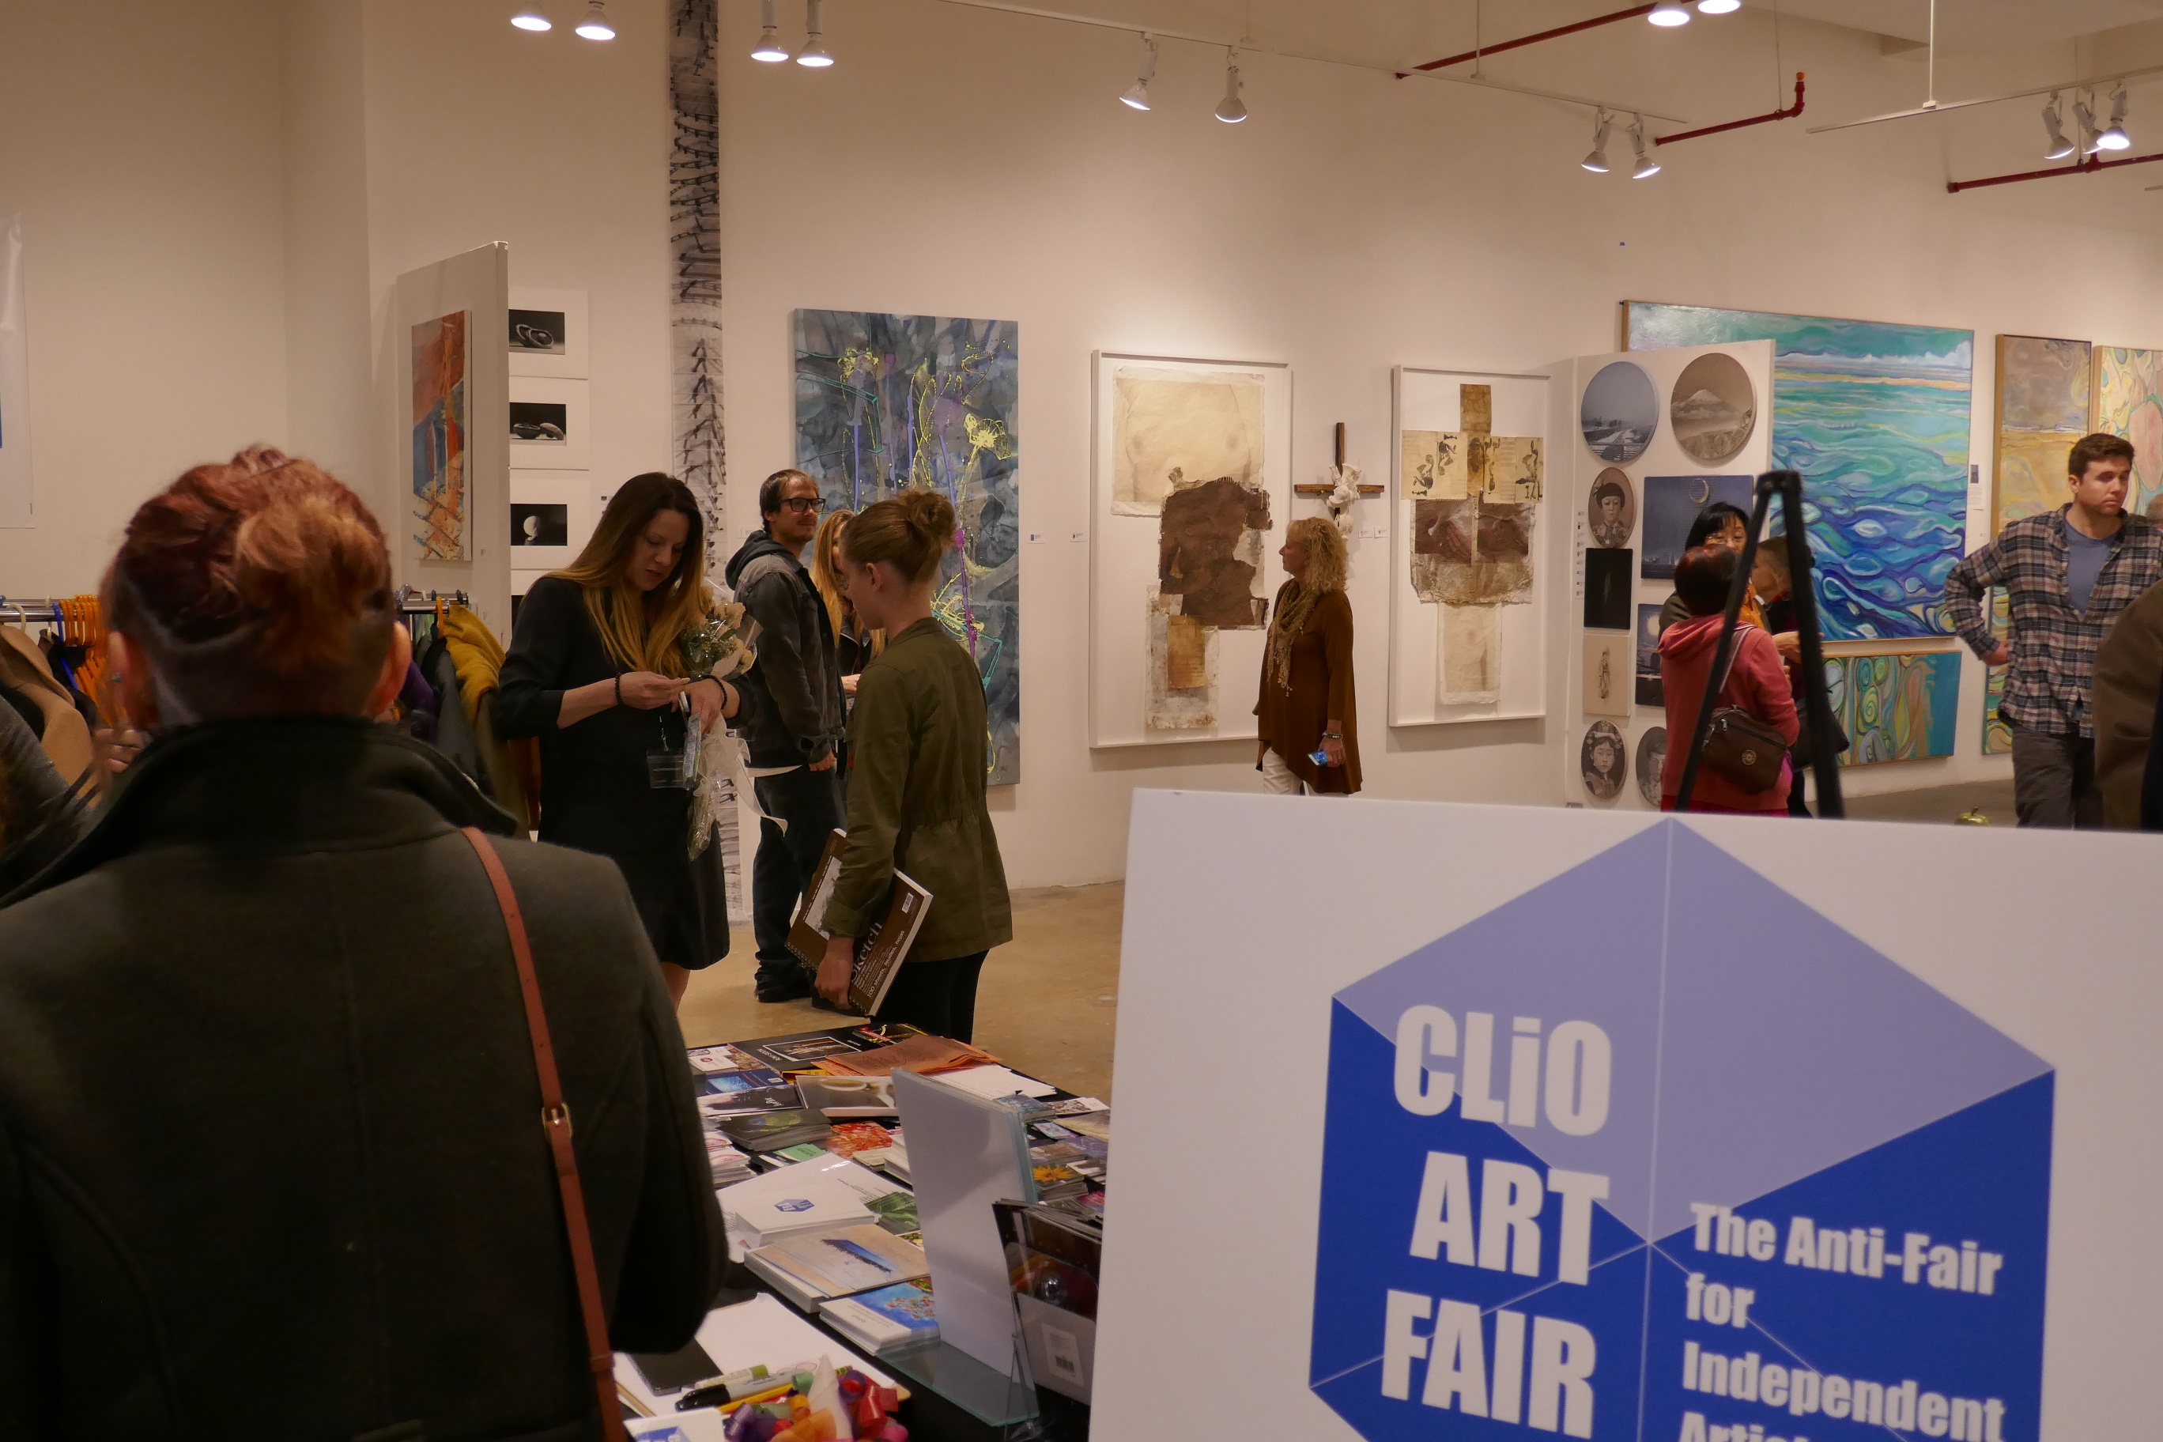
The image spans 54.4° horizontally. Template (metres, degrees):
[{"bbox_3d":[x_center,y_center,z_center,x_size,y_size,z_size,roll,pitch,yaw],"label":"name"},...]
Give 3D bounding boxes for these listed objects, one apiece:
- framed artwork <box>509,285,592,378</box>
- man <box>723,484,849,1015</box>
[{"bbox_3d":[-2.028,-1.432,7.765,0.420,0.321,0.020,-3,6,-33],"label":"framed artwork"},{"bbox_3d":[-0.969,0.046,6.952,0.380,1.740,0.520,-1,5,-15],"label":"man"}]

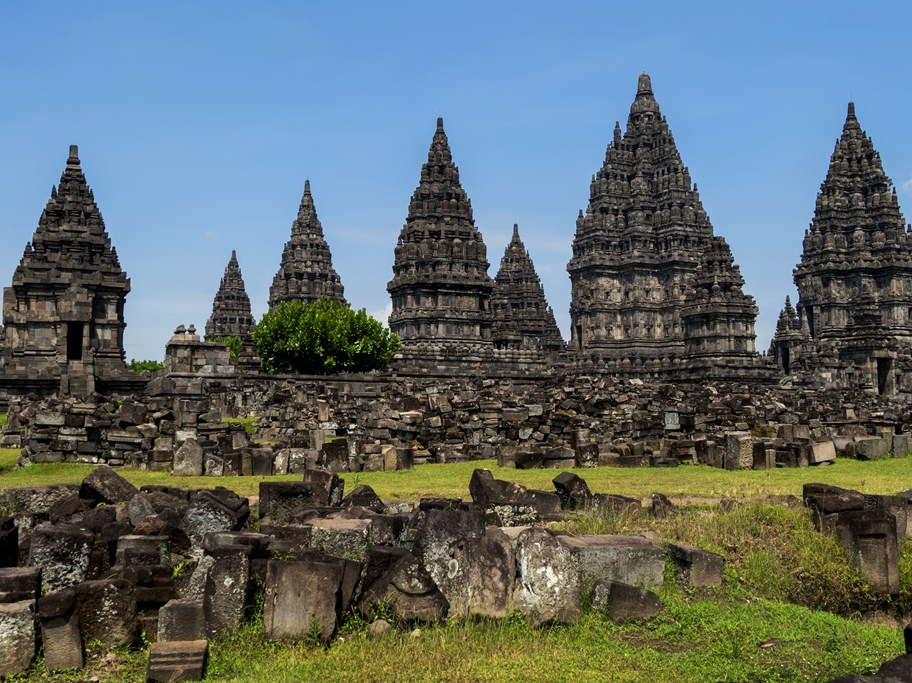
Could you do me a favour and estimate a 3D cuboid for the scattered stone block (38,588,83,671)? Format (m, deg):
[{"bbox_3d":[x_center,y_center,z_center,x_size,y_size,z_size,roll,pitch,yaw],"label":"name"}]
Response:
[{"bbox_3d":[-2.408,1.758,6.061,0.260,0.480,0.260,1,-3,-18],"label":"scattered stone block"}]

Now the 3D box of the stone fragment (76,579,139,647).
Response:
[{"bbox_3d":[-2.320,1.805,6.629,0.400,0.420,0.320,1,-3,-16],"label":"stone fragment"}]

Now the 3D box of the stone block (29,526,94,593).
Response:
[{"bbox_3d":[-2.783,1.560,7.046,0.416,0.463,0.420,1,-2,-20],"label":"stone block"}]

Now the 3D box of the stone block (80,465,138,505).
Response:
[{"bbox_3d":[-3.112,1.284,8.942,0.430,0.240,0.340,31,-14,-18],"label":"stone block"}]

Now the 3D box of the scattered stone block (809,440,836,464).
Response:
[{"bbox_3d":[6.852,2.079,18.613,0.440,0.360,0.320,-12,-3,-1],"label":"scattered stone block"}]

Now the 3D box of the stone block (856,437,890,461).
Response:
[{"bbox_3d":[8.349,2.172,19.909,0.480,0.420,0.480,1,-3,-20],"label":"stone block"}]

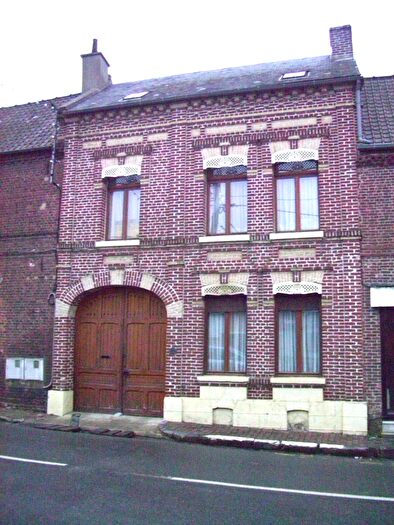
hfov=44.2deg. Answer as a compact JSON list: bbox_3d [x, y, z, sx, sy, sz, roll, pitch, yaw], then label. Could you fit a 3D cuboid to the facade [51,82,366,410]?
[{"bbox_3d":[-0.016,-0.388,11.158,7.153,6.963,0.433,-2,-8,16],"label":"facade"}]

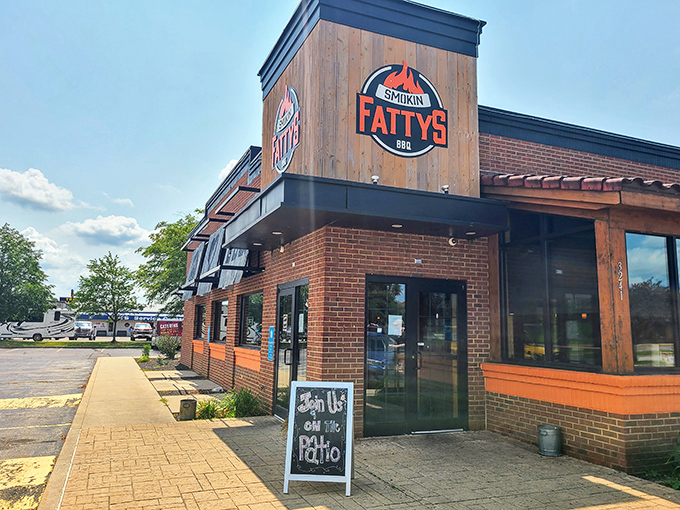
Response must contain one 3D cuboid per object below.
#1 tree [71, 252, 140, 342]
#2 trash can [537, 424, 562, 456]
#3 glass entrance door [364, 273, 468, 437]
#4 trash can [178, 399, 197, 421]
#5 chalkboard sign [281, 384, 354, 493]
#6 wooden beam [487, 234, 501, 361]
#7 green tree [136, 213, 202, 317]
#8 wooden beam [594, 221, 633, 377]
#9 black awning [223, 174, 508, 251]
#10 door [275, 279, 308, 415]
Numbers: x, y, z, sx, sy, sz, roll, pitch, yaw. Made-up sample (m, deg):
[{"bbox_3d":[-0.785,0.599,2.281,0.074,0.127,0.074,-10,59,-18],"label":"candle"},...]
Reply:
[{"bbox_3d":[-20.619,3.758,45.000,5.800,7.957,5.800,4,-9,-23],"label":"tree"},{"bbox_3d":[2.613,2.284,6.384,0.278,0.364,0.278,1,-8,0],"label":"trash can"},{"bbox_3d":[1.116,1.438,7.421,1.727,2.212,0.101,4,-9,-23],"label":"glass entrance door"},{"bbox_3d":[-2.404,2.444,8.099,0.247,0.323,0.247,4,-9,-23],"label":"trash can"},{"bbox_3d":[-0.170,1.691,4.844,0.593,0.939,0.566,0,-8,5],"label":"chalkboard sign"},{"bbox_3d":[2.498,0.590,7.945,0.212,2.086,0.263,4,-9,-23],"label":"wooden beam"},{"bbox_3d":[-13.200,1.686,42.000,7.000,11.349,7.000,4,-9,-23],"label":"green tree"},{"bbox_3d":[3.294,0.465,6.138,0.263,1.848,0.232,4,-9,-23],"label":"wooden beam"},{"bbox_3d":[0.158,-0.410,8.218,3.353,0.409,3.676,4,-9,-23],"label":"black awning"},{"bbox_3d":[-0.749,1.531,8.145,0.101,2.197,1.656,4,-9,-23],"label":"door"}]

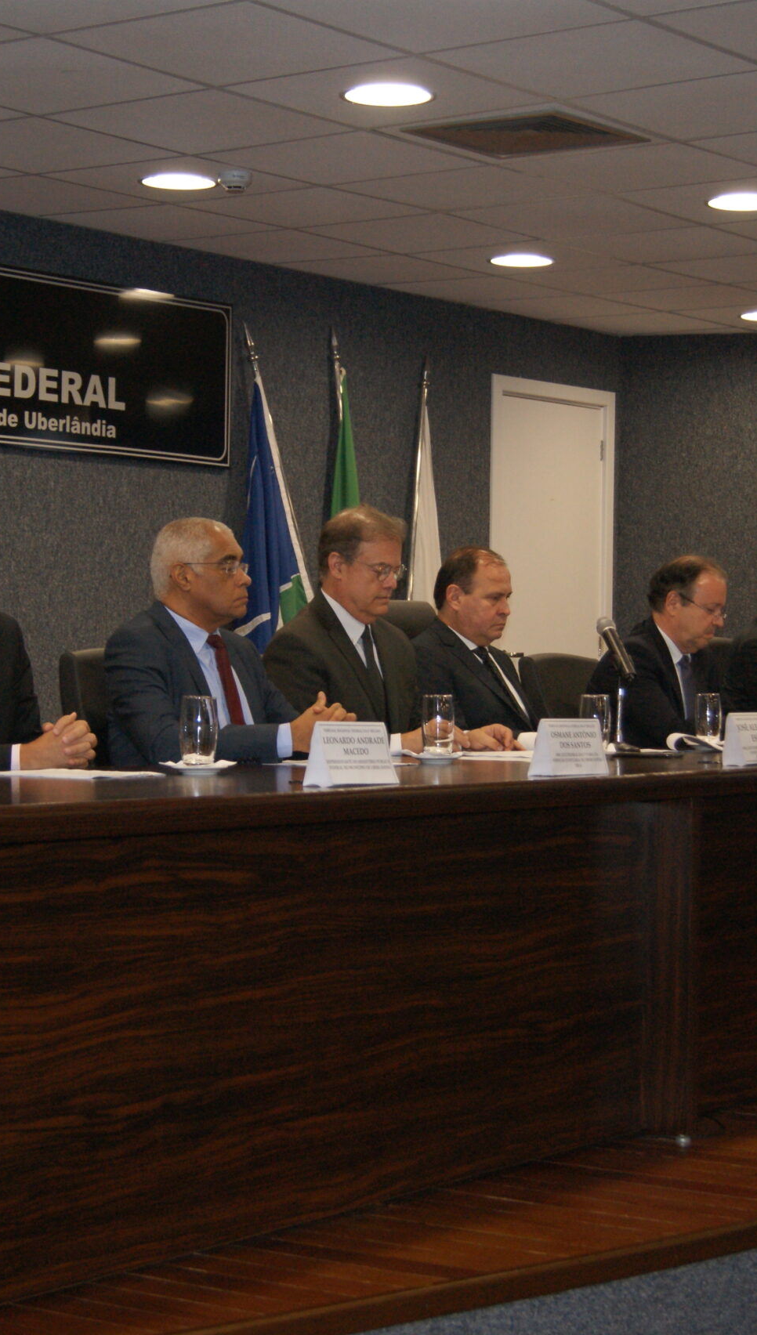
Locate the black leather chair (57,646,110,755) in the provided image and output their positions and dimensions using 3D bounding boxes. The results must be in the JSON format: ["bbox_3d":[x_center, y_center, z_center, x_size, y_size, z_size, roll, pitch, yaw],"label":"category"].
[{"bbox_3d":[-0.366,0.462,5.590,0.650,1.020,0.600,1,1,38],"label":"black leather chair"}]

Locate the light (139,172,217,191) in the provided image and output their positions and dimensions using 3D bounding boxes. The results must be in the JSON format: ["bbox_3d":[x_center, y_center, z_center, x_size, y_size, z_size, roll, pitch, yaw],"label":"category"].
[{"bbox_3d":[-0.596,-1.460,7.494,0.230,0.050,0.230,1,1,0],"label":"light"}]

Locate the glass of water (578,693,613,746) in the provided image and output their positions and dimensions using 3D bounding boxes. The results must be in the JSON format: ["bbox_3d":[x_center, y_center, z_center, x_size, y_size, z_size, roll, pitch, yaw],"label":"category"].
[{"bbox_3d":[0.493,0.124,5.680,0.069,0.125,0.069,1,0,0],"label":"glass of water"}]

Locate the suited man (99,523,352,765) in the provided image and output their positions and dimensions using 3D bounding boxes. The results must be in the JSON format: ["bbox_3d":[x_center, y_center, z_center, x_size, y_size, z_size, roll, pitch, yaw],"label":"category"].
[{"bbox_3d":[-0.345,0.318,5.664,0.780,1.310,0.580,2,1,37],"label":"suited man"}]

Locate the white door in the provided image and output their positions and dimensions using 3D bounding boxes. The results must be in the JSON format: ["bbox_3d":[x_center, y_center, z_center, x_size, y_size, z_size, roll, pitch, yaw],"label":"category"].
[{"bbox_3d":[0.731,-0.150,10.801,0.080,2.138,0.965,2,1,37],"label":"white door"}]

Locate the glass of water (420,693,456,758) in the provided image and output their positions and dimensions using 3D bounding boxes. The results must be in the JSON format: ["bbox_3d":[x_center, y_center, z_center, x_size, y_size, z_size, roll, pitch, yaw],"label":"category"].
[{"bbox_3d":[0.126,0.121,5.280,0.069,0.125,0.069,1,0,0],"label":"glass of water"}]

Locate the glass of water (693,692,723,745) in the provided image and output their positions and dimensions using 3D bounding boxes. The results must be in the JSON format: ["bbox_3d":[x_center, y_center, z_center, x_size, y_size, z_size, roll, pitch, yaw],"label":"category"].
[{"bbox_3d":[0.813,0.129,6.150,0.069,0.125,0.069,1,0,0],"label":"glass of water"}]

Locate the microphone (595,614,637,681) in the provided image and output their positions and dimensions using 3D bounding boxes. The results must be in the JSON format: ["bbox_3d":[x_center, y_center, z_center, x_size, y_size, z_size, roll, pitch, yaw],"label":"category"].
[{"bbox_3d":[0.579,-0.046,6.100,0.050,0.168,0.050,-42,-24,29],"label":"microphone"}]

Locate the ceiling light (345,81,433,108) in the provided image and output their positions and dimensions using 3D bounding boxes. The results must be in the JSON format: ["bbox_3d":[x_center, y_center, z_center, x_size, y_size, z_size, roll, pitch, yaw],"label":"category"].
[{"bbox_3d":[0.025,-1.434,6.279,0.219,0.040,0.219,1,1,0],"label":"ceiling light"}]

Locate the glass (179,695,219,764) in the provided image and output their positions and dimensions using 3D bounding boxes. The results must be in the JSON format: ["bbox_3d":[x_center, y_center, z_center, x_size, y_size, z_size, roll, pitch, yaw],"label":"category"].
[{"bbox_3d":[-0.331,0.118,4.630,0.069,0.125,0.069,1,0,0],"label":"glass"}]

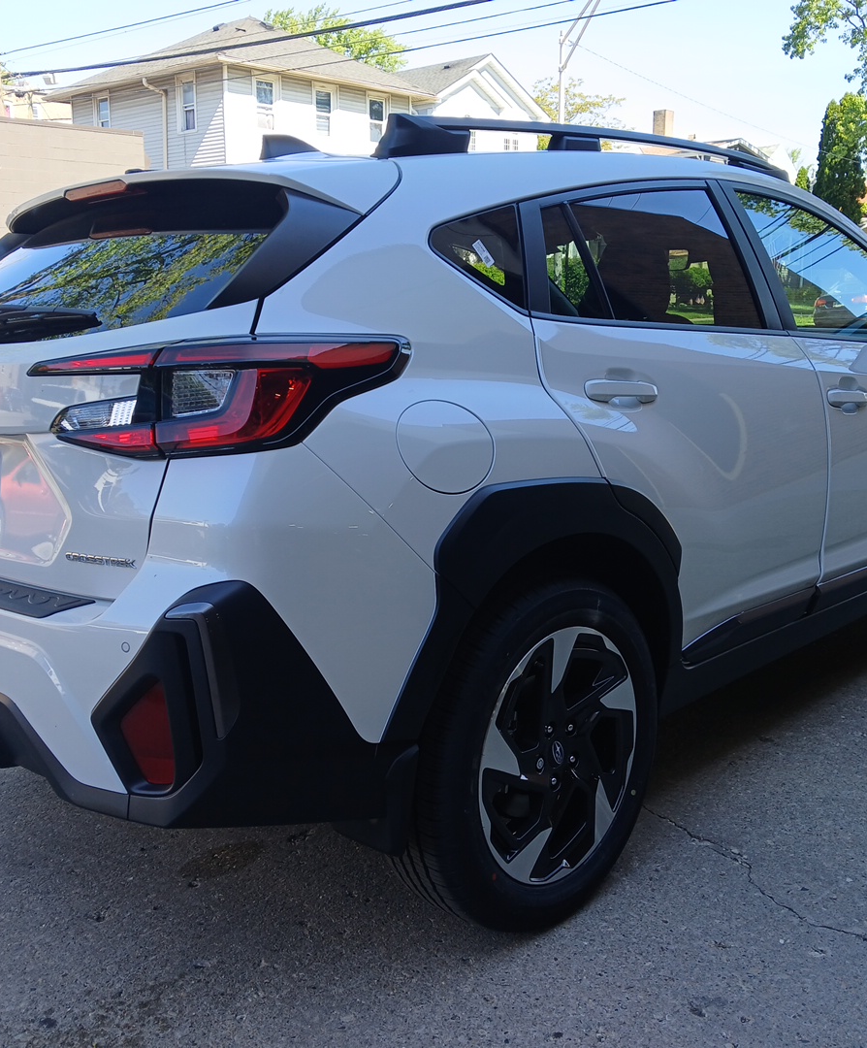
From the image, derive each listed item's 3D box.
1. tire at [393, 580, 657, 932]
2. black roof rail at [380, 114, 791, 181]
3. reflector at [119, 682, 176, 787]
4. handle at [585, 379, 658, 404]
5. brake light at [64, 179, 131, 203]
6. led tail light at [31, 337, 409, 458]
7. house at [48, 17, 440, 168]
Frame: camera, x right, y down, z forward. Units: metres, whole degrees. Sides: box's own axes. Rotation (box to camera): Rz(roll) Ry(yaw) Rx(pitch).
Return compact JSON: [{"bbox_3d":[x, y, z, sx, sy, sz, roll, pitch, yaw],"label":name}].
[{"bbox_3d":[0.180,0.420,2.076,0.225,0.700,0.700,8,14,44],"label":"tire"},{"bbox_3d":[0.465,-0.860,2.526,0.090,0.135,1.670,8,14,44],"label":"black roof rail"},{"bbox_3d":[-0.428,0.310,1.586,0.096,0.167,0.030,3,12,26],"label":"reflector"},{"bbox_3d":[0.361,-0.249,1.983,0.045,0.045,0.245,8,14,44],"label":"handle"},{"bbox_3d":[-0.665,-0.668,2.109,0.248,0.032,0.040,8,14,44],"label":"brake light"},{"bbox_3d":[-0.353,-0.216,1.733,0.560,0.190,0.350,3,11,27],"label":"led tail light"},{"bbox_3d":[-5.643,-9.691,30.746,7.190,9.550,9.060,-11,15,-43],"label":"house"}]

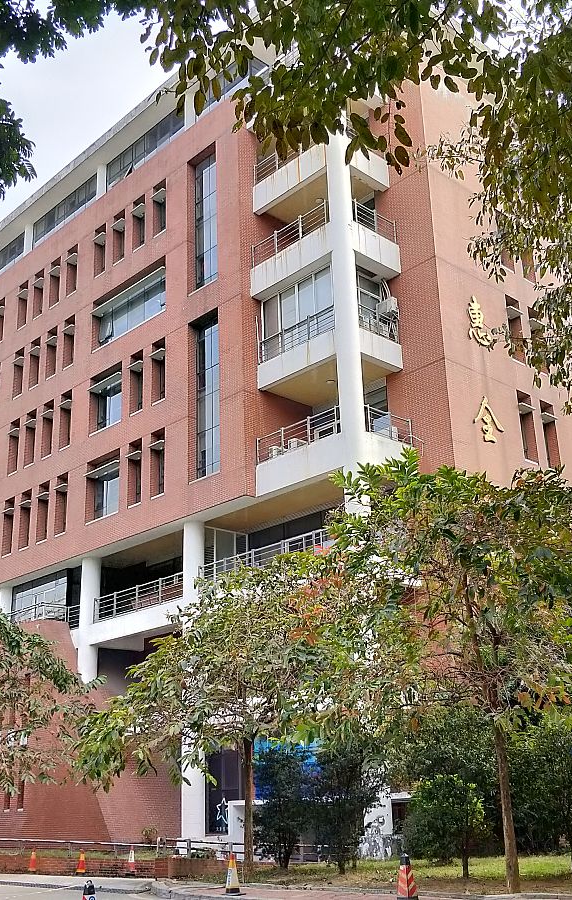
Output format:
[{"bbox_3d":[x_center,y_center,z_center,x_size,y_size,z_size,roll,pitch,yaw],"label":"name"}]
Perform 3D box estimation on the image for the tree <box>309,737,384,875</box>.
[{"bbox_3d":[1.373,8.023,19.663,1.650,2.850,1.600,-3,-19,3],"label":"tree"}]

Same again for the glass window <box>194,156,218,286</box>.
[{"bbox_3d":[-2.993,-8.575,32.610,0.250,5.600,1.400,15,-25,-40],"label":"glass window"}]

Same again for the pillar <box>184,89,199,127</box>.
[{"bbox_3d":[-3.734,-13.544,34.649,0.500,1.781,0.650,15,-25,-40],"label":"pillar"}]

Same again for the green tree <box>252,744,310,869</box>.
[{"bbox_3d":[-0.091,7.963,19.443,1.300,2.570,1.300,-2,-20,-1],"label":"green tree"}]

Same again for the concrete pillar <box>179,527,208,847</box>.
[{"bbox_3d":[-3.329,7.914,31.205,0.880,11.000,0.880,0,-20,-6],"label":"concrete pillar"}]

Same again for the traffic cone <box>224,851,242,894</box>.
[{"bbox_3d":[-1.022,8.098,16.639,0.380,0.700,0.380,-1,-19,-4],"label":"traffic cone"}]

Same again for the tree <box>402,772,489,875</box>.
[{"bbox_3d":[3.130,7.295,16.831,1.600,1.860,1.550,-5,-20,9],"label":"tree"}]

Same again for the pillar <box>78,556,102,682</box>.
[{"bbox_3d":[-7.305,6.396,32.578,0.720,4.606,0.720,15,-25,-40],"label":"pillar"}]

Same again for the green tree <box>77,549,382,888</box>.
[{"bbox_3d":[-1.284,5.946,20.413,6.600,7.200,6.000,-1,-19,-4],"label":"green tree"}]

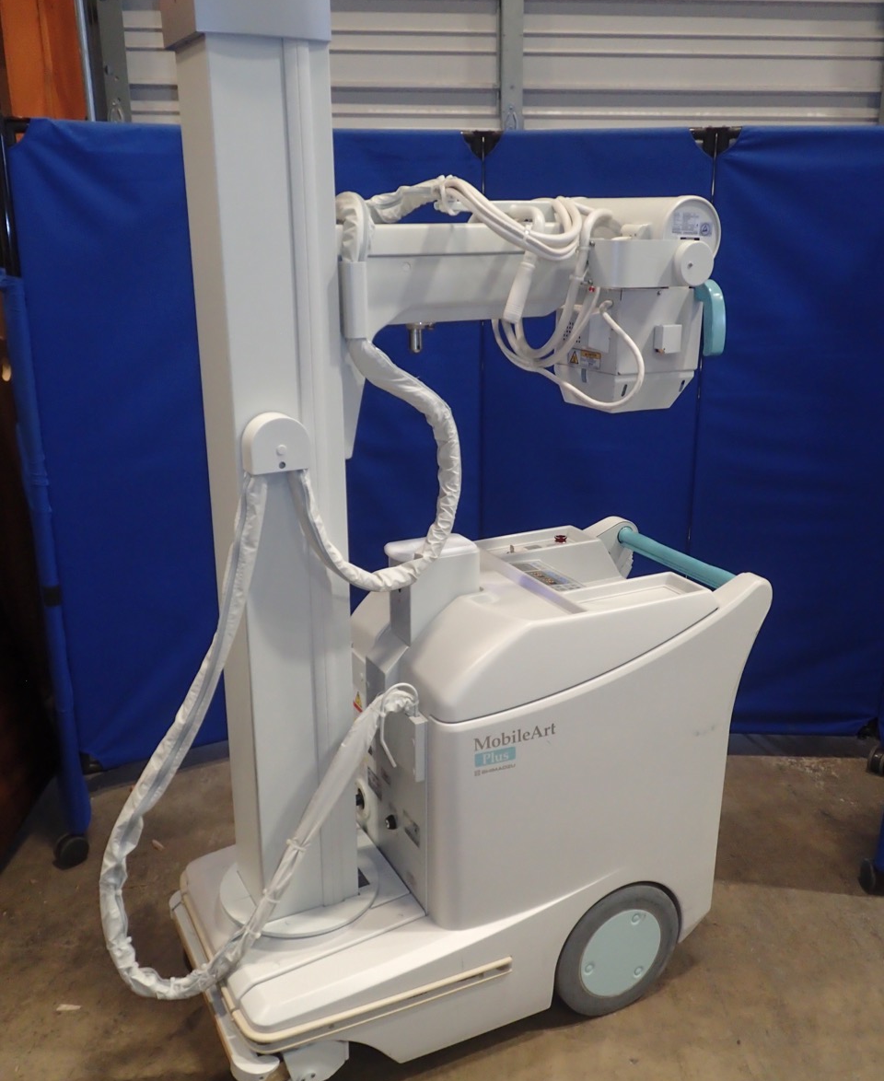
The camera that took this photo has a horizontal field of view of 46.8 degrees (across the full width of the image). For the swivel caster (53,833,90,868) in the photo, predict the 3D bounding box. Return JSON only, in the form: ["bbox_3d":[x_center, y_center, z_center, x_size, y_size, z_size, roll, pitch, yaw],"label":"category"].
[{"bbox_3d":[-0.959,0.795,2.634,0.050,0.082,0.075,14,22,39],"label":"swivel caster"}]

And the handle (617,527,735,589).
[{"bbox_3d":[0.501,0.039,2.230,0.045,0.042,0.355,-9,19,-25],"label":"handle"}]

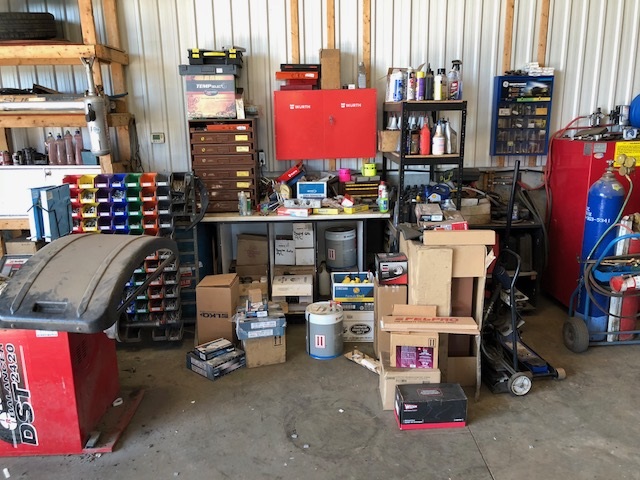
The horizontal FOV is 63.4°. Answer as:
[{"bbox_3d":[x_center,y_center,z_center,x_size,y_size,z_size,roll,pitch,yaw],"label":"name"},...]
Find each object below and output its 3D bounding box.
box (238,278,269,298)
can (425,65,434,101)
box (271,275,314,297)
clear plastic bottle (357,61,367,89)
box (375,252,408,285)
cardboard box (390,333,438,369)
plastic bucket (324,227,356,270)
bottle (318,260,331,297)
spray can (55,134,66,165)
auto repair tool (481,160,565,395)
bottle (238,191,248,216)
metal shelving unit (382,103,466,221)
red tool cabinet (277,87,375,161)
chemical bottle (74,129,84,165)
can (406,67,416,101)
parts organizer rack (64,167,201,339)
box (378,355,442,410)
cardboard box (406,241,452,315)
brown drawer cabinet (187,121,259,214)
[{"bbox_3d":[-0.588,0.403,4.691,0.270,0.140,0.250,-1,14,-1],"label":"box"},{"bbox_3d":[0.840,-1.204,3.952,0.067,0.273,0.067,-1,13,0],"label":"can"},{"bbox_3d":[-0.235,0.389,4.425,0.330,0.100,0.260,-1,14,1],"label":"box"},{"bbox_3d":[0.397,-1.569,4.921,0.069,0.247,0.069,-1,13,0],"label":"clear plastic bottle"},{"bbox_3d":[0.527,0.213,3.786,0.210,0.172,0.224,-1,13,1],"label":"box"},{"bbox_3d":[0.588,0.641,3.266,0.286,0.230,0.260,1,14,7],"label":"cardboard box"},{"bbox_3d":[0.200,0.072,4.950,0.297,0.355,0.297,-1,13,0],"label":"plastic bucket"},{"bbox_3d":[0.043,0.346,4.680,0.102,0.325,0.110,-1,13,0],"label":"bottle"},{"bbox_3d":[-2.075,-0.726,4.150,0.066,0.242,0.066,-1,14,-1],"label":"spray can"},{"bbox_3d":[1.354,0.185,3.508,0.440,1.370,0.760,-3,14,-8],"label":"auto repair tool"},{"bbox_3d":[-0.615,-0.294,4.165,0.063,0.205,0.063,-1,14,1],"label":"bottle"},{"bbox_3d":[0.822,-0.213,4.314,0.471,1.800,0.772,-2,14,-3],"label":"metal shelving unit"},{"bbox_3d":[0.053,-1.071,4.824,0.914,0.605,0.280,-1,13,-2],"label":"red tool cabinet"},{"bbox_3d":[-1.929,-0.743,4.150,0.066,0.275,0.066,-1,14,-1],"label":"chemical bottle"},{"bbox_3d":[0.671,-1.141,3.785,0.066,0.239,0.066,-1,13,0],"label":"can"},{"bbox_3d":[-1.382,0.147,3.877,0.880,1.280,0.380,-1,14,1],"label":"parts organizer rack"},{"bbox_3d":[0.557,0.886,3.253,0.329,0.240,0.286,-1,13,1],"label":"box"},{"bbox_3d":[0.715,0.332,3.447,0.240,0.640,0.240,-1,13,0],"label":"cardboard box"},{"bbox_3d":[-0.782,-0.634,4.369,0.513,0.747,0.380,-1,13,-2],"label":"brown drawer cabinet"}]

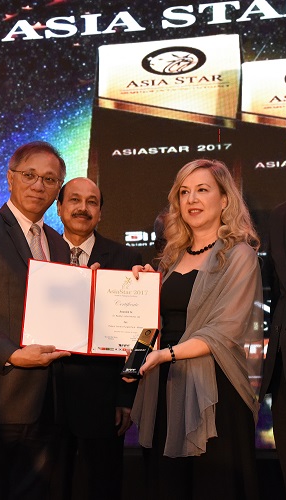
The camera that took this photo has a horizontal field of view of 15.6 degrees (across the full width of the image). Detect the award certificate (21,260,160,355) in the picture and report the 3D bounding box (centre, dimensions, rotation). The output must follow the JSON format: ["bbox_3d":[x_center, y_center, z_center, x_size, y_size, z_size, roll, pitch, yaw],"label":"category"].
[{"bbox_3d":[-0.166,0.196,3.403,0.445,0.308,0.033,6,-25,-8],"label":"award certificate"}]

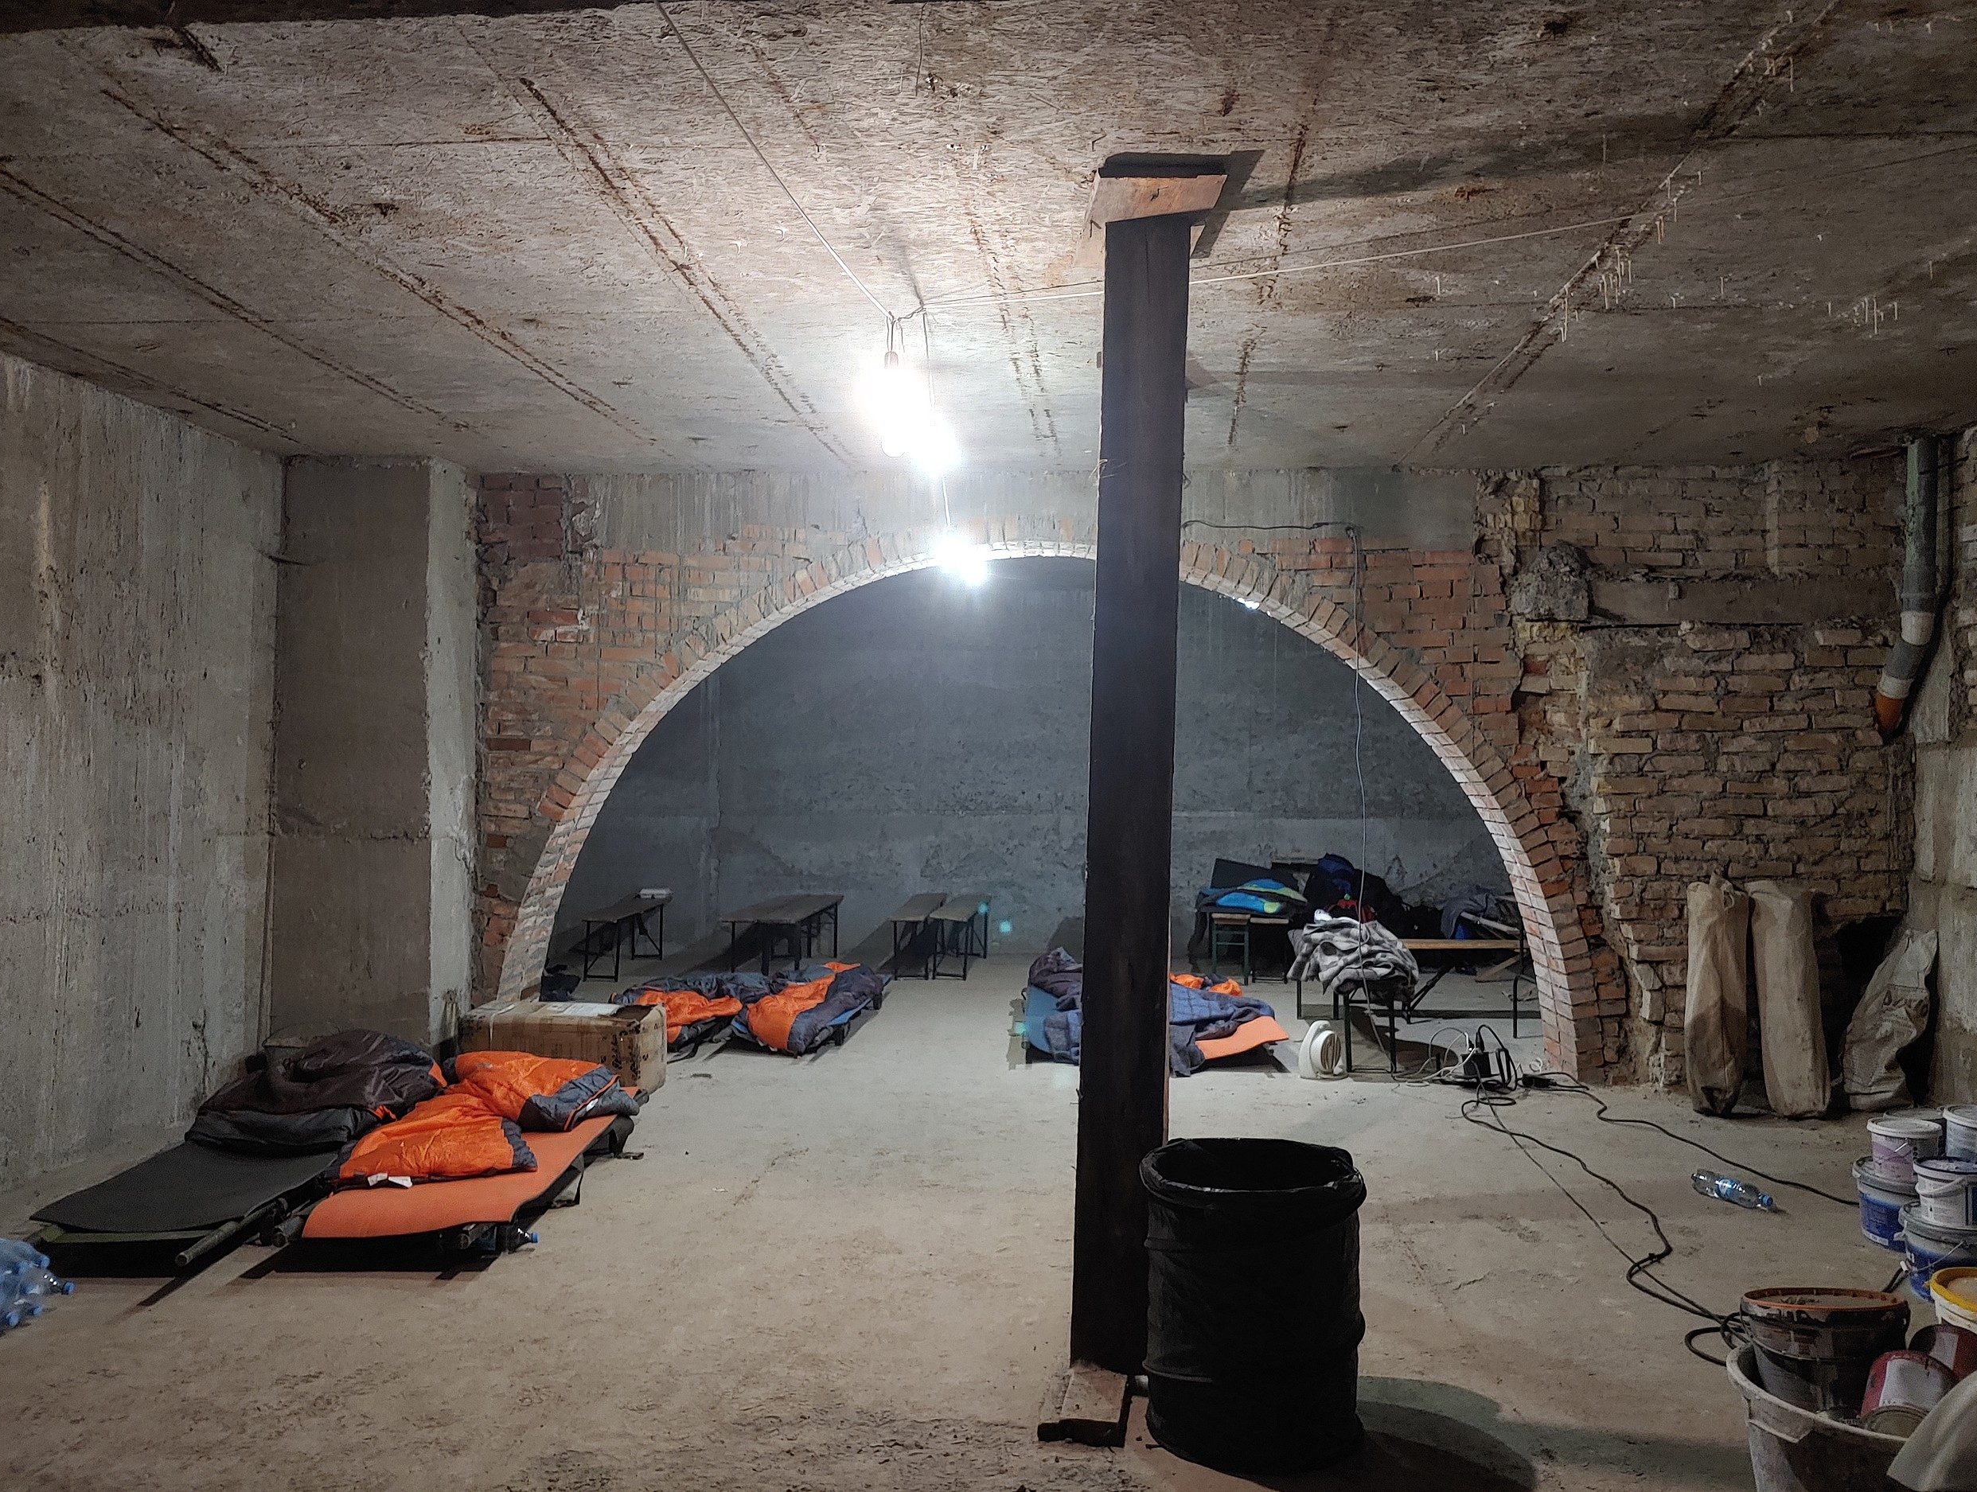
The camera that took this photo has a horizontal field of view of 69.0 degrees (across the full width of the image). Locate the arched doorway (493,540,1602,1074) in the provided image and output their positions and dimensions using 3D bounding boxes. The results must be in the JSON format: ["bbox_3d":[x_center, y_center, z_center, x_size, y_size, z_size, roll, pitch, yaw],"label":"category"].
[{"bbox_3d":[0.235,0.241,7.258,5.397,2.671,0.420,0,-1,4],"label":"arched doorway"}]

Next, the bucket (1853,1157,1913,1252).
[{"bbox_3d":[2.872,1.439,4.461,0.305,0.205,0.305,1,-1,0],"label":"bucket"}]

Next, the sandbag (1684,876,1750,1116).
[{"bbox_3d":[3.235,1.085,6.379,0.260,1.000,0.280,0,-1,4],"label":"sandbag"}]

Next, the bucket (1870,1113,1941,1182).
[{"bbox_3d":[2.870,1.267,4.500,0.225,0.165,0.225,0,-1,33],"label":"bucket"}]

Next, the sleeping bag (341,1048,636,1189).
[{"bbox_3d":[-1.660,1.241,4.950,0.700,0.200,1.120,1,-1,-2],"label":"sleeping bag"}]

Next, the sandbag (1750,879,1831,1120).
[{"bbox_3d":[3.580,1.118,6.420,0.260,1.020,0.220,1,-10,5],"label":"sandbag"}]

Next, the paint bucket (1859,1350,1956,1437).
[{"bbox_3d":[1.632,1.168,2.550,0.158,0.158,0.128,12,42,36],"label":"paint bucket"}]

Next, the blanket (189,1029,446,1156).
[{"bbox_3d":[-2.300,1.200,5.030,0.630,0.260,0.820,1,-1,-2],"label":"blanket"}]

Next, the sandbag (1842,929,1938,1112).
[{"bbox_3d":[4.082,1.209,6.500,0.290,0.800,0.230,13,-2,5],"label":"sandbag"}]

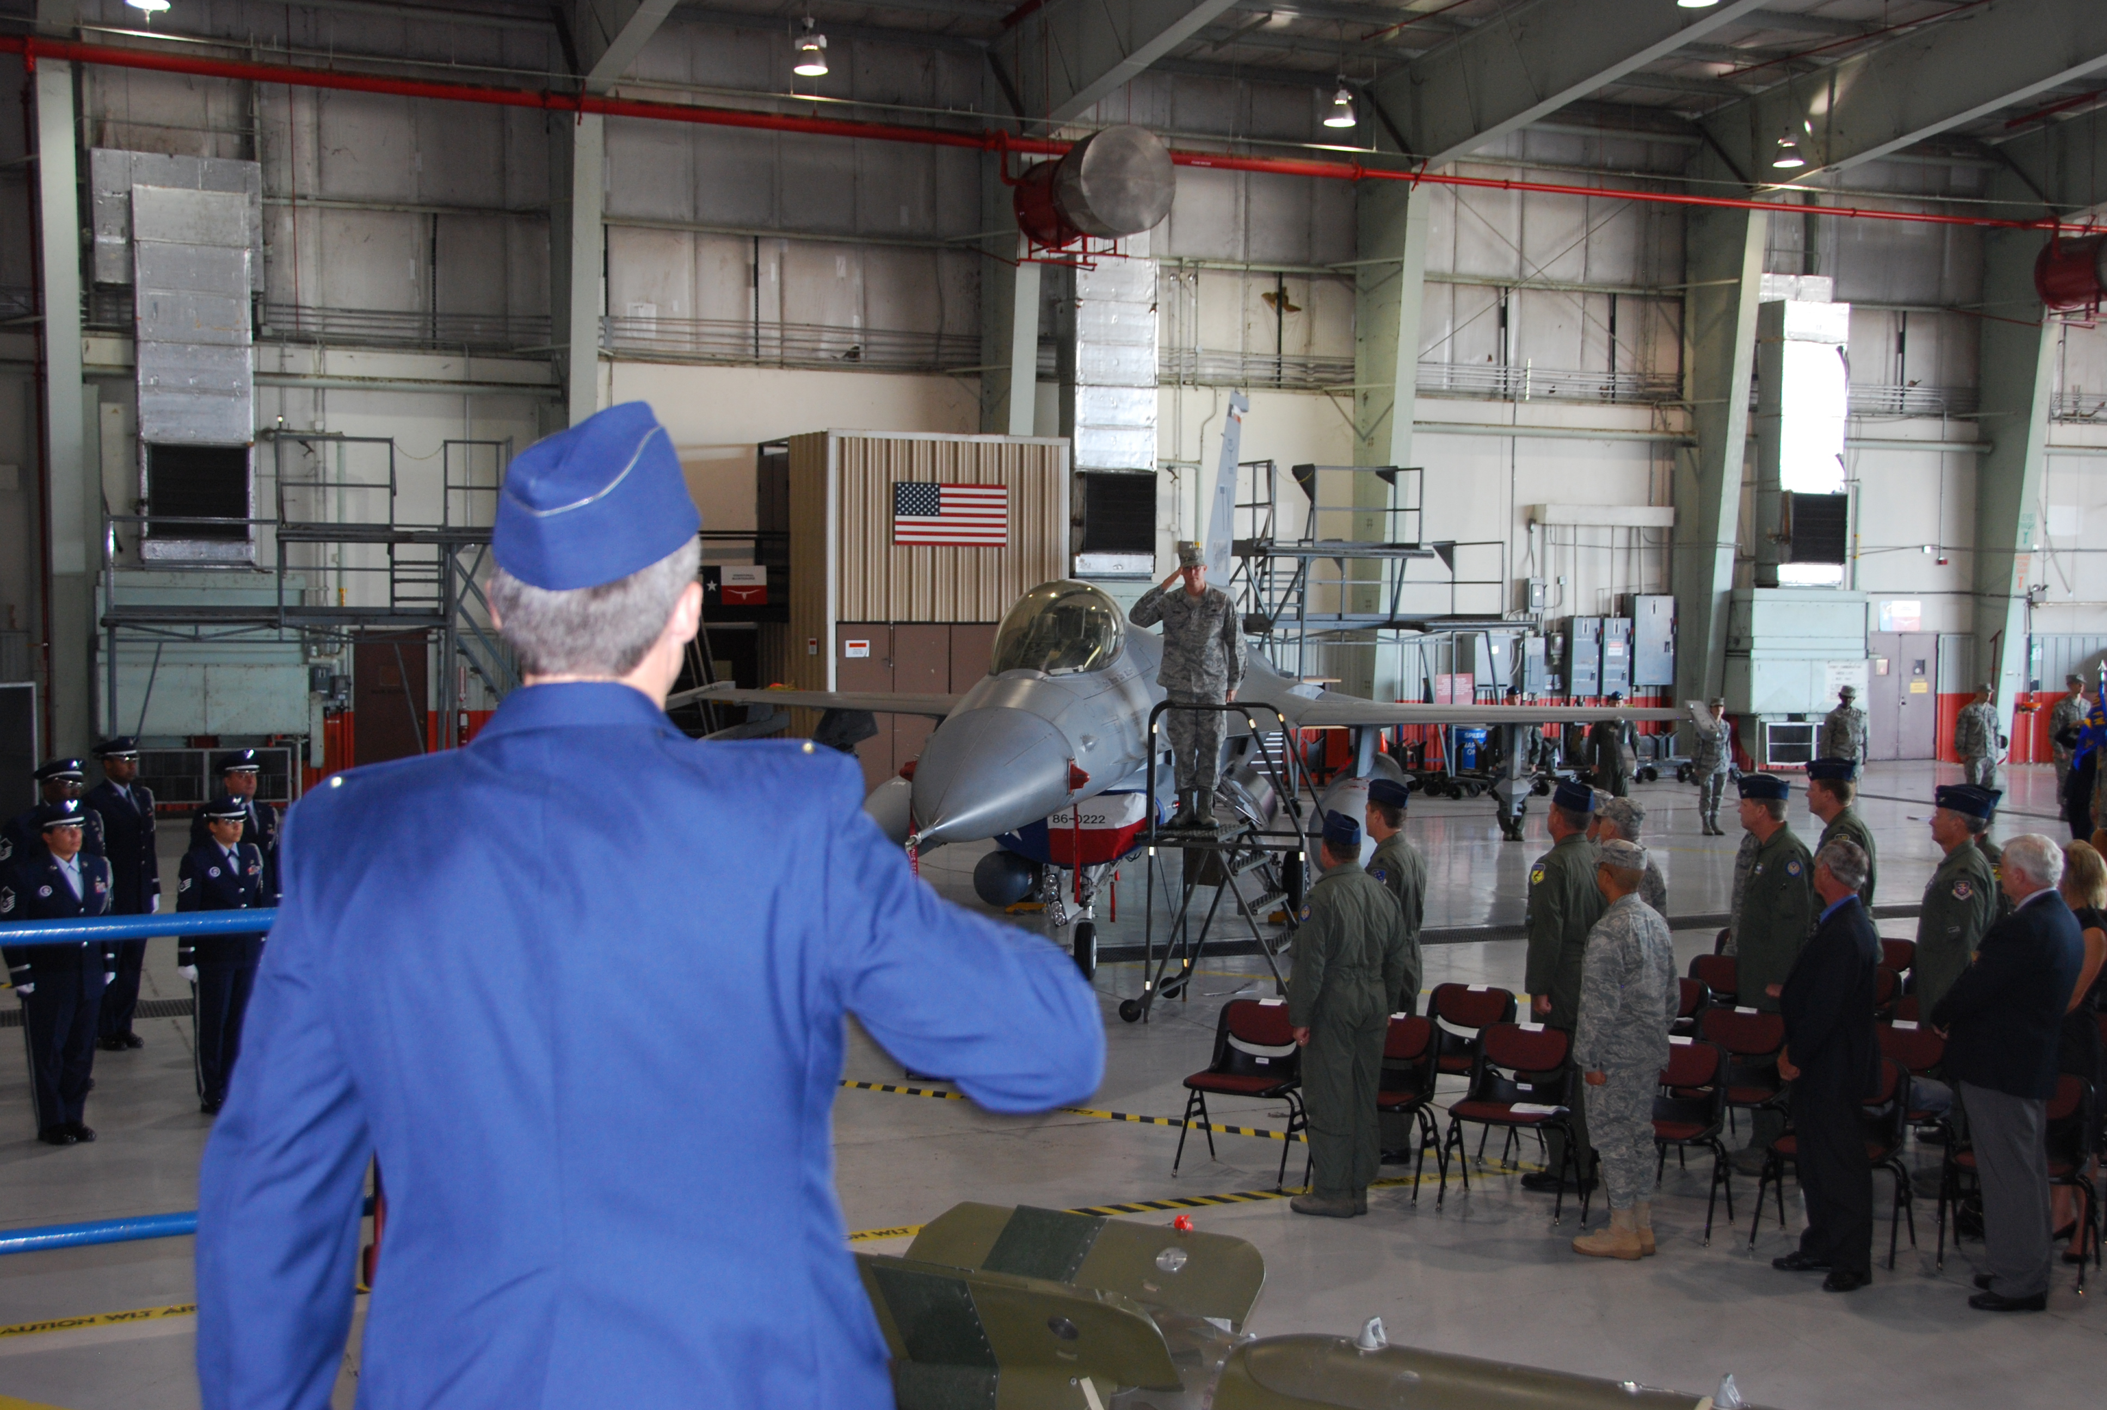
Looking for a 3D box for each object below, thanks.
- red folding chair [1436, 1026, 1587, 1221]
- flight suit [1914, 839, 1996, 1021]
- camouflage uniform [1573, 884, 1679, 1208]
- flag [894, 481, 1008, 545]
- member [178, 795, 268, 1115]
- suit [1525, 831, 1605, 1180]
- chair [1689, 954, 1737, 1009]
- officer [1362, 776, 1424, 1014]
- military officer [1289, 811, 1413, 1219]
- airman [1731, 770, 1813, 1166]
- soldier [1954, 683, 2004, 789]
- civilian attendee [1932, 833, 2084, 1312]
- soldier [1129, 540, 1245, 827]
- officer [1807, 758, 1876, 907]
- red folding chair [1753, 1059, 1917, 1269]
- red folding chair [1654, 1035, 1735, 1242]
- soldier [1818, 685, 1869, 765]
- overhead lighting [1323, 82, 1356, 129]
[{"bbox_3d":[2.093,1.872,11.195,0.540,0.800,0.530,1,2,28],"label":"red folding chair"},{"bbox_3d":[4.281,1.418,11.630,0.330,1.550,0.540,1,2,26],"label":"flight suit"},{"bbox_3d":[2.411,1.444,10.383,0.320,1.340,0.500,2,3,33],"label":"camouflage uniform"},{"bbox_3d":[-1.300,-2.435,31.500,1.520,0.810,0.040,-1,3,-24],"label":"flag"},{"bbox_3d":[-4.421,1.324,13.137,0.300,1.683,0.480,2,2,39],"label":"member"},{"bbox_3d":[2.421,1.390,11.506,0.320,1.580,0.530,2,2,38],"label":"suit"},{"bbox_3d":[3.664,1.791,13.496,0.560,0.790,0.520,1,2,34],"label":"chair"},{"bbox_3d":[1.624,1.324,12.050,0.350,1.860,0.530,2,3,37],"label":"officer"},{"bbox_3d":[1.330,1.373,11.033,0.340,1.790,0.520,2,3,44],"label":"military officer"},{"bbox_3d":[3.461,1.275,11.840,0.370,1.918,0.540,1,2,12],"label":"airman"},{"bbox_3d":[11.847,0.636,31.444,0.550,1.800,0.340,0,2,-12],"label":"soldier"},{"bbox_3d":[3.720,1.401,9.529,0.480,1.805,0.550,1,2,27],"label":"civilian attendee"},{"bbox_3d":[0.894,-0.135,16.200,0.750,1.860,0.420,1,3,5],"label":"soldier"},{"bbox_3d":[4.148,1.240,13.028,0.350,1.924,0.530,1,2,24],"label":"officer"},{"bbox_3d":[3.300,1.884,10.309,0.560,0.790,0.520,1,2,36],"label":"red folding chair"},{"bbox_3d":[2.680,1.892,10.885,0.540,0.800,0.530,2,3,29],"label":"red folding chair"},{"bbox_3d":[9.309,0.657,29.000,0.560,1.790,0.340,0,3,-9],"label":"soldier"},{"bbox_3d":[3.128,-6.572,26.963,0.360,0.520,0.360,0,3,0],"label":"overhead lighting"}]

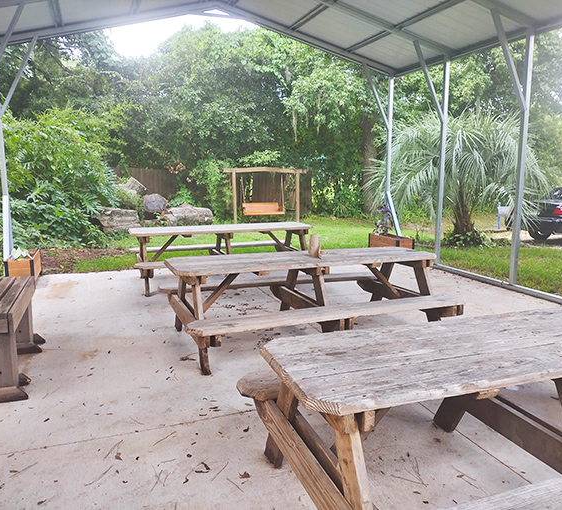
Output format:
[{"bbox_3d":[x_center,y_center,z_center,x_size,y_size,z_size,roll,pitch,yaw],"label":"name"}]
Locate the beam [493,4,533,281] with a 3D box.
[{"bbox_3d":[2.842,-1.252,6.725,0.660,3.420,0.080,-3,10,-20],"label":"beam"}]

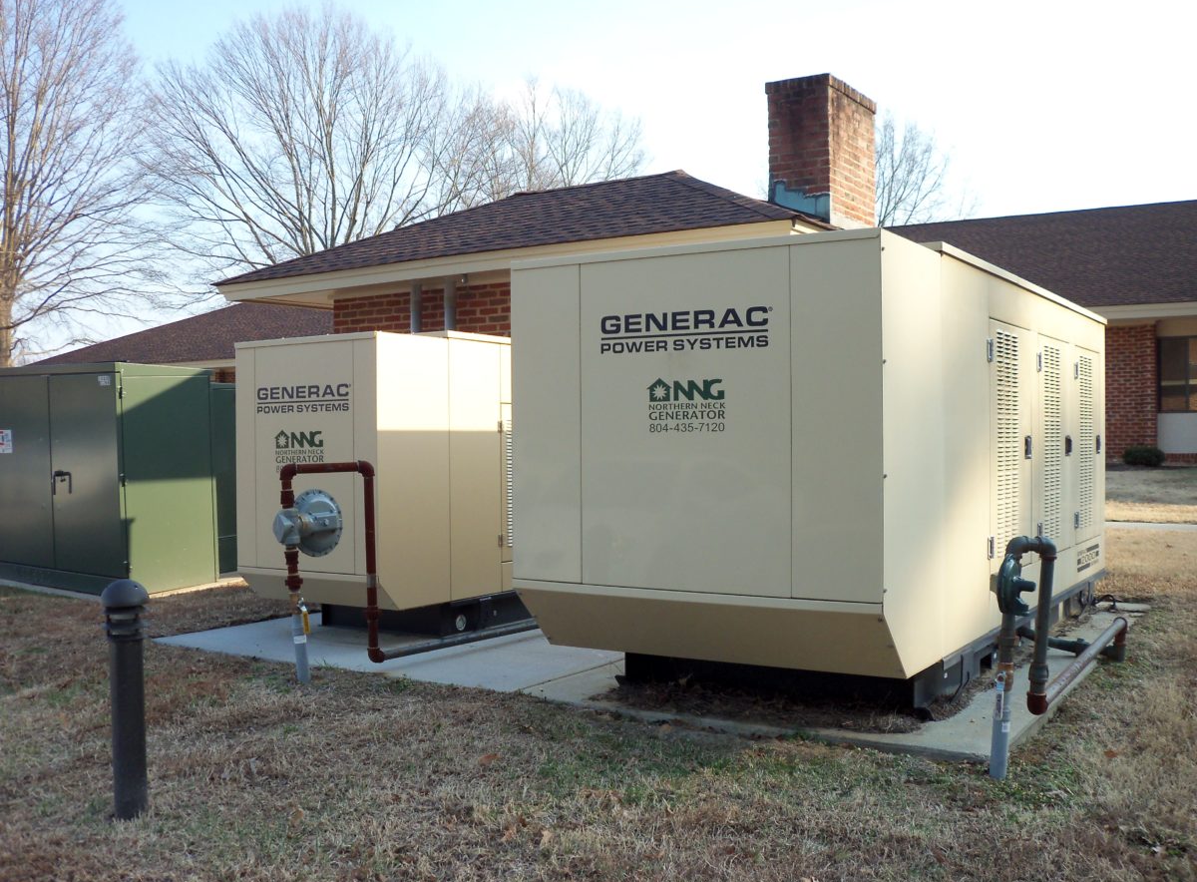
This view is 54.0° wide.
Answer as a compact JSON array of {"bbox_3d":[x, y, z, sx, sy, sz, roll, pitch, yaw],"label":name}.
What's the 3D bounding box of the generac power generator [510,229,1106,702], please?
[{"bbox_3d":[1.470,0.111,6.196,1.530,1.798,4.376,0,0,32],"label":"generac power generator"}]

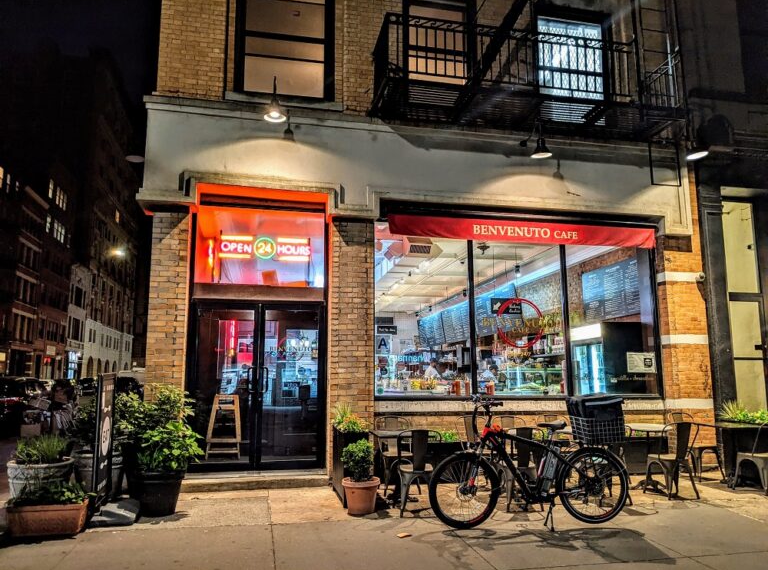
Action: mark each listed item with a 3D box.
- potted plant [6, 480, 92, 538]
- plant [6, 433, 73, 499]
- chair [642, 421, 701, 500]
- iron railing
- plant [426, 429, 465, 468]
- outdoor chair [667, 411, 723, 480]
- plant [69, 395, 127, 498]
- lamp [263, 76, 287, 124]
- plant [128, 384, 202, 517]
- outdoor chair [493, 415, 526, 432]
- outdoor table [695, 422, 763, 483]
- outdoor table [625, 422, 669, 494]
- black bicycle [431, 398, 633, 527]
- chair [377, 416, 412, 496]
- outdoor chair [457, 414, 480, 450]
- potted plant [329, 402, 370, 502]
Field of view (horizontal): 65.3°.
[{"bbox_3d":[-3.009,1.993,5.410,0.647,0.451,0.333,2,-9,-13],"label":"potted plant"},{"bbox_3d":[-3.372,1.878,5.923,0.617,0.813,0.617,2,-9,-13],"label":"plant"},{"bbox_3d":[3.319,2.014,6.941,0.451,0.848,0.490,2,-9,-14],"label":"chair"},{"bbox_3d":[2.044,-2.862,8.405,4.332,0.951,0.951,2,-9,-13],"label":"iron railing"},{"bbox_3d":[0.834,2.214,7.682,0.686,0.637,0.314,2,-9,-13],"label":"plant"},{"bbox_3d":[4.168,2.166,8.045,0.490,0.850,0.440,3,-9,-17],"label":"outdoor chair"},{"bbox_3d":[-3.288,1.856,6.892,0.627,1.107,0.608,2,-9,-13],"label":"plant"},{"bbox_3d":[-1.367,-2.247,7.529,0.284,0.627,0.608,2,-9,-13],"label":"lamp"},{"bbox_3d":[-2.276,1.688,6.214,0.755,1.284,0.735,2,-9,-13],"label":"plant"},{"bbox_3d":[1.635,2.083,7.493,0.440,0.850,0.490,1,-9,-9],"label":"outdoor chair"},{"bbox_3d":[4.438,2.170,7.671,0.630,0.740,0.640,2,-9,-12],"label":"outdoor table"},{"bbox_3d":[3.268,2.130,7.408,0.620,0.740,0.620,2,-9,-12],"label":"outdoor table"},{"bbox_3d":[1.371,1.657,5.644,1.921,1.205,0.608,1,-9,-6],"label":"black bicycle"},{"bbox_3d":[0.158,2.036,7.188,0.440,0.850,0.490,2,-9,-14],"label":"chair"},{"bbox_3d":[1.171,2.063,7.362,0.440,0.850,0.490,2,-9,-12],"label":"outdoor chair"},{"bbox_3d":[-0.376,1.892,6.853,0.330,1.040,1.030,2,-9,-12],"label":"potted plant"}]

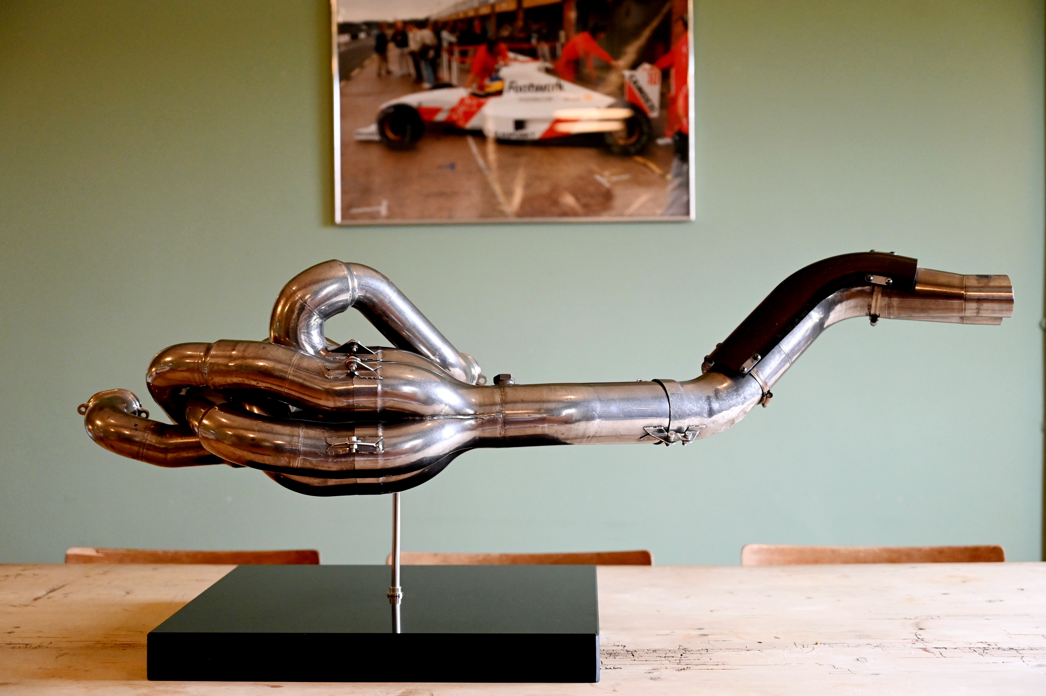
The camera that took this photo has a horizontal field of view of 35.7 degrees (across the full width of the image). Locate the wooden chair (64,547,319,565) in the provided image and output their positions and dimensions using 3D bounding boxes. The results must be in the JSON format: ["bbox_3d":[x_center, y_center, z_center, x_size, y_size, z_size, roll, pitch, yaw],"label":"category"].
[{"bbox_3d":[-0.515,0.706,2.345,0.420,0.780,0.490,0,2,-1],"label":"wooden chair"}]

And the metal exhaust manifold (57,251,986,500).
[{"bbox_3d":[0.012,0.032,1.940,1.110,0.285,0.270,0,2,3],"label":"metal exhaust manifold"}]

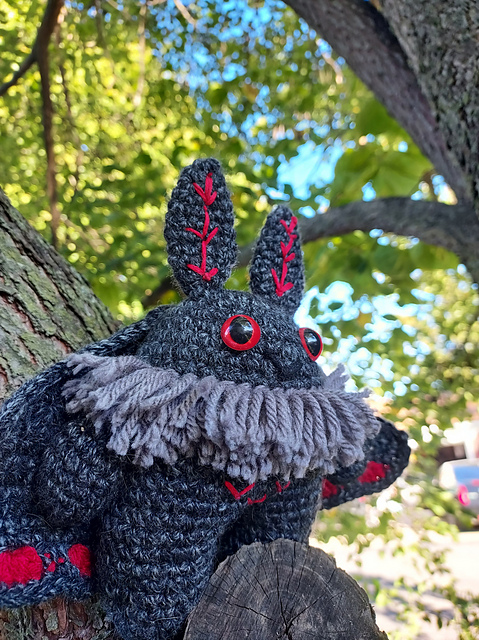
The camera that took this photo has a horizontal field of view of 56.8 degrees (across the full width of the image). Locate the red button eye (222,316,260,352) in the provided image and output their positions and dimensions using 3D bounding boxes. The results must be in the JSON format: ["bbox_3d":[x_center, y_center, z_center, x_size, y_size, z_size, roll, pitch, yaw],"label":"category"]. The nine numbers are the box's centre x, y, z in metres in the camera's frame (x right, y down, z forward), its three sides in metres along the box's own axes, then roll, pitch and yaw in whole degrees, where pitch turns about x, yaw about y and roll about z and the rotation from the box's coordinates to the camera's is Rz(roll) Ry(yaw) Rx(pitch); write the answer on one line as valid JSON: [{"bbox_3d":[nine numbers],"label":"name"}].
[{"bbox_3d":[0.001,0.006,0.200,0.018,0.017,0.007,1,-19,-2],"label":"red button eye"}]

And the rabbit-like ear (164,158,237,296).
[{"bbox_3d":[-0.019,-0.045,0.215,0.034,0.065,0.012,3,-13,-11],"label":"rabbit-like ear"}]

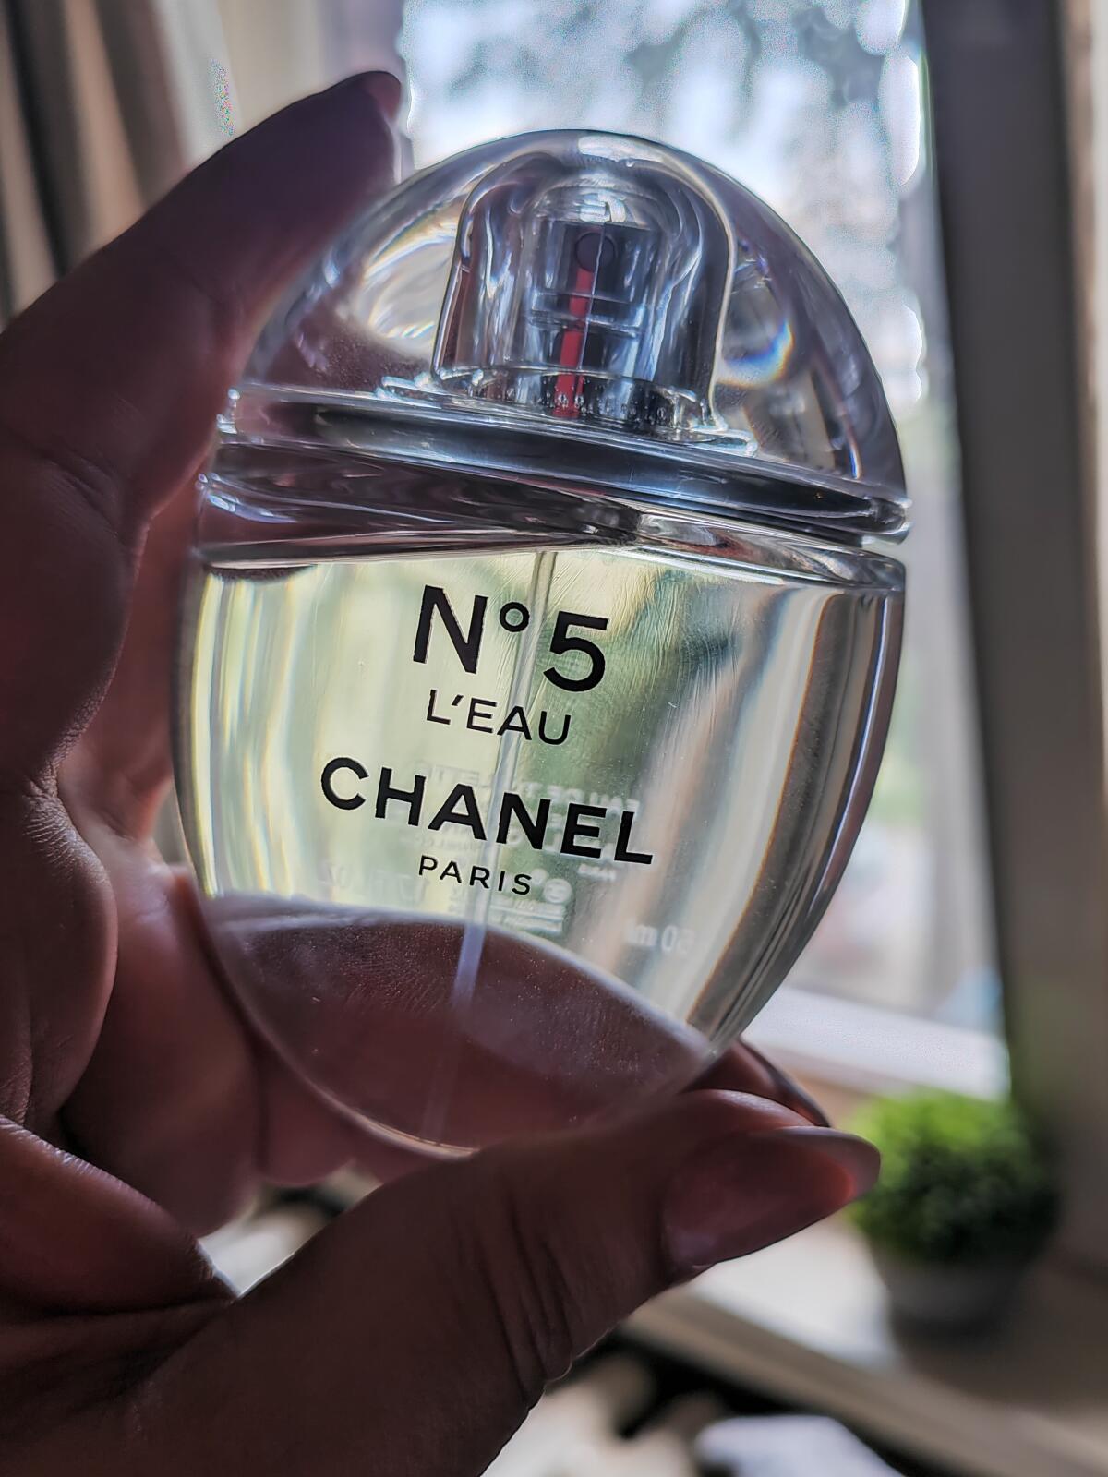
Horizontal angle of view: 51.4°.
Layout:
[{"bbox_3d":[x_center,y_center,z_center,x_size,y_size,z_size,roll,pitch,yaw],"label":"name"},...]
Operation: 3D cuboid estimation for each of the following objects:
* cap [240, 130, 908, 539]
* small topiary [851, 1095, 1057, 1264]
[{"bbox_3d":[0.004,-0.042,0.112,0.068,0.035,0.031,9,1,3],"label":"cap"},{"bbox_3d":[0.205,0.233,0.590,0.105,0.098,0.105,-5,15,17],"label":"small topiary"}]

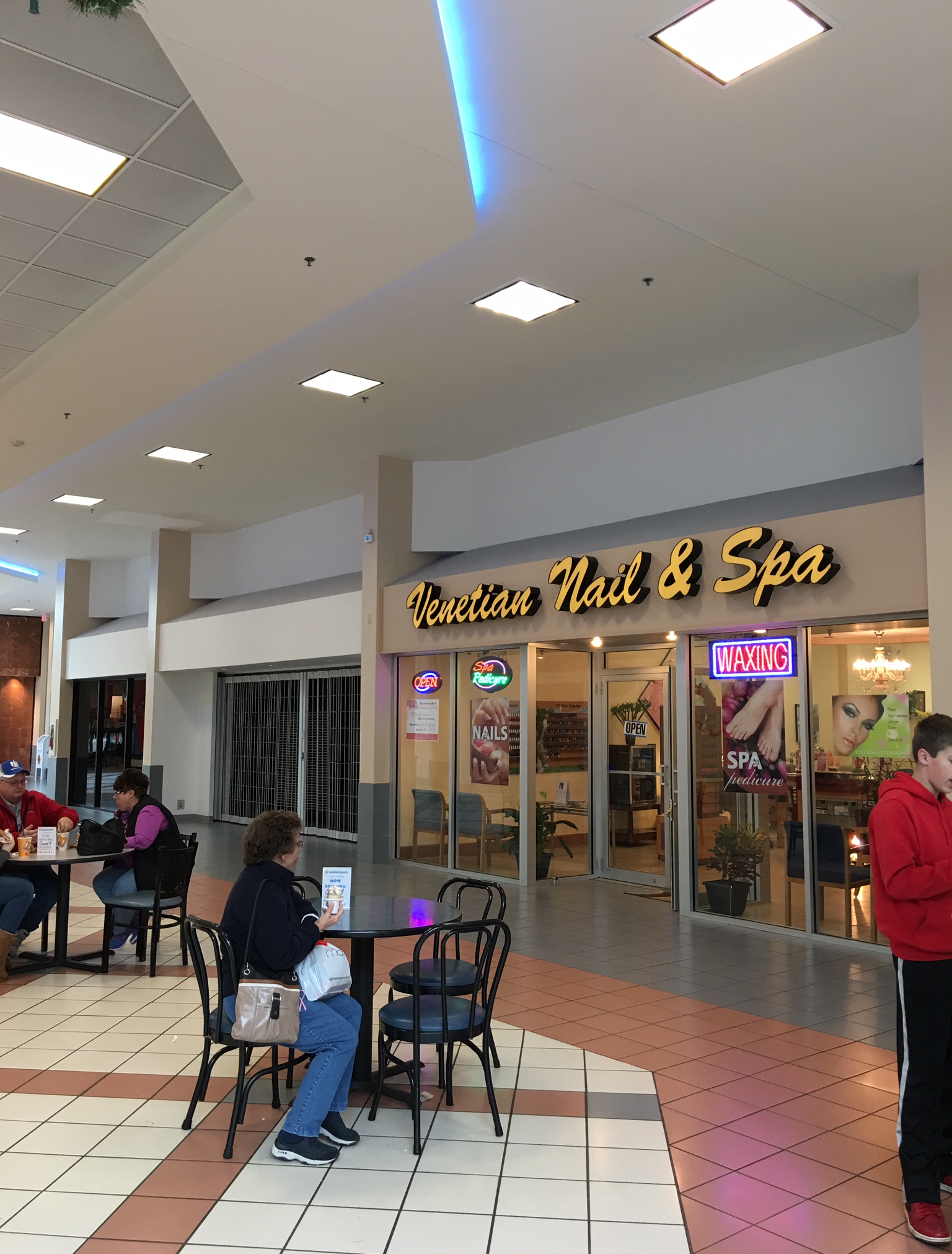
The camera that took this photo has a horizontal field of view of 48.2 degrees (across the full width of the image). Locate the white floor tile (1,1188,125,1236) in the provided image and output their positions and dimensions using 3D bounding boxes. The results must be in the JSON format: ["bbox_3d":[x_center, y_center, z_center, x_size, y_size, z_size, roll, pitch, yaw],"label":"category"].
[{"bbox_3d":[-1.331,1.900,3.437,0.299,0.010,0.299,0,-6,5],"label":"white floor tile"}]

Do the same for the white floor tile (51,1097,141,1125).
[{"bbox_3d":[-1.551,1.991,4.378,0.299,0.010,0.299,0,-6,5],"label":"white floor tile"}]

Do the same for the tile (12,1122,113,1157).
[{"bbox_3d":[-1.599,1.989,4.126,0.305,0.010,0.302,0,-5,5],"label":"tile"}]

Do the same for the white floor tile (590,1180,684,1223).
[{"bbox_3d":[0.530,1.921,3.542,0.300,0.015,0.300,0,-6,5],"label":"white floor tile"}]

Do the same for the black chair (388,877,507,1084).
[{"bbox_3d":[-0.150,1.633,4.984,0.440,0.850,0.490,-4,-7,41],"label":"black chair"}]

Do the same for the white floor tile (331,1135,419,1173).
[{"bbox_3d":[-0.360,1.988,4.007,0.305,0.010,0.302,0,-5,5],"label":"white floor tile"}]

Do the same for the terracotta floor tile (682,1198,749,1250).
[{"bbox_3d":[0.778,1.909,3.393,0.205,0.015,0.410,0,-6,6],"label":"terracotta floor tile"}]

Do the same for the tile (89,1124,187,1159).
[{"bbox_3d":[-1.289,1.989,4.096,0.305,0.010,0.302,0,-5,5],"label":"tile"}]

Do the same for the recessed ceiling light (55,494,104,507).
[{"bbox_3d":[-5.794,-1.862,15.517,0.600,0.060,0.600,5,-7,-39],"label":"recessed ceiling light"}]

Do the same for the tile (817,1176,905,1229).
[{"bbox_3d":[1.341,1.948,3.590,0.298,0.012,0.298,5,-7,-39],"label":"tile"}]

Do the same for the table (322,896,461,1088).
[{"bbox_3d":[-0.498,1.648,4.696,0.910,0.762,0.910,0,-5,0],"label":"table"}]

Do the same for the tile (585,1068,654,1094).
[{"bbox_3d":[0.650,2.054,4.781,0.301,0.012,0.297,0,-5,5],"label":"tile"}]

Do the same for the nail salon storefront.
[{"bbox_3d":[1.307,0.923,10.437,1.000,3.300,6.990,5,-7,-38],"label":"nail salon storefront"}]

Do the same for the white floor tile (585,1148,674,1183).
[{"bbox_3d":[0.564,1.968,3.879,0.301,0.012,0.297,0,-5,5],"label":"white floor tile"}]

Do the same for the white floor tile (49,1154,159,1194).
[{"bbox_3d":[-1.292,1.921,3.713,0.300,0.015,0.300,0,-6,5],"label":"white floor tile"}]

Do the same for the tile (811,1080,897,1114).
[{"bbox_3d":[1.658,2.049,4.630,0.298,0.012,0.298,5,-7,-39],"label":"tile"}]

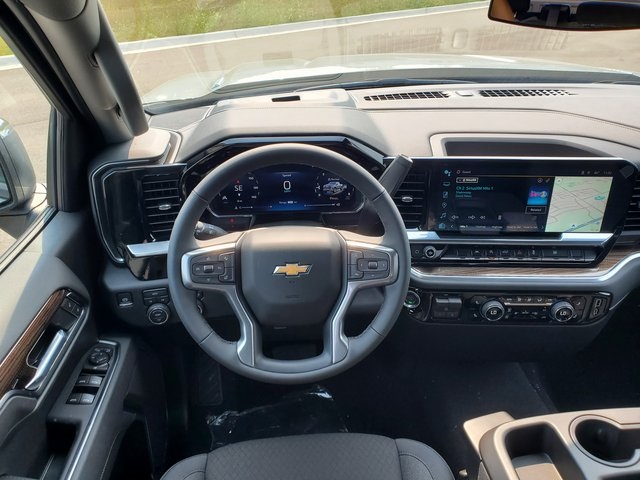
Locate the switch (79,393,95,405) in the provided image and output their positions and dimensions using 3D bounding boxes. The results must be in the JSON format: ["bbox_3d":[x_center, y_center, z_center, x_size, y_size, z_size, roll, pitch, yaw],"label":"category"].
[{"bbox_3d":[-0.383,0.260,0.789,0.019,0.011,0.020,4,39,0],"label":"switch"}]

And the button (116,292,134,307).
[{"bbox_3d":[-0.354,0.108,0.875,0.030,0.026,0.015,-4,19,-7],"label":"button"}]

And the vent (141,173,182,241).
[{"bbox_3d":[-0.288,-0.060,0.875,0.072,0.124,0.030,-6,26,-10],"label":"vent"}]

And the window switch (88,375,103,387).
[{"bbox_3d":[-0.381,0.239,0.816,0.019,0.011,0.020,4,39,0],"label":"window switch"}]

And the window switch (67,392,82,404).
[{"bbox_3d":[-0.403,0.259,0.789,0.019,0.011,0.020,4,39,0],"label":"window switch"}]

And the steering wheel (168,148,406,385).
[{"bbox_3d":[-0.049,0.038,0.790,0.388,0.388,0.100,-2,4,-3],"label":"steering wheel"}]

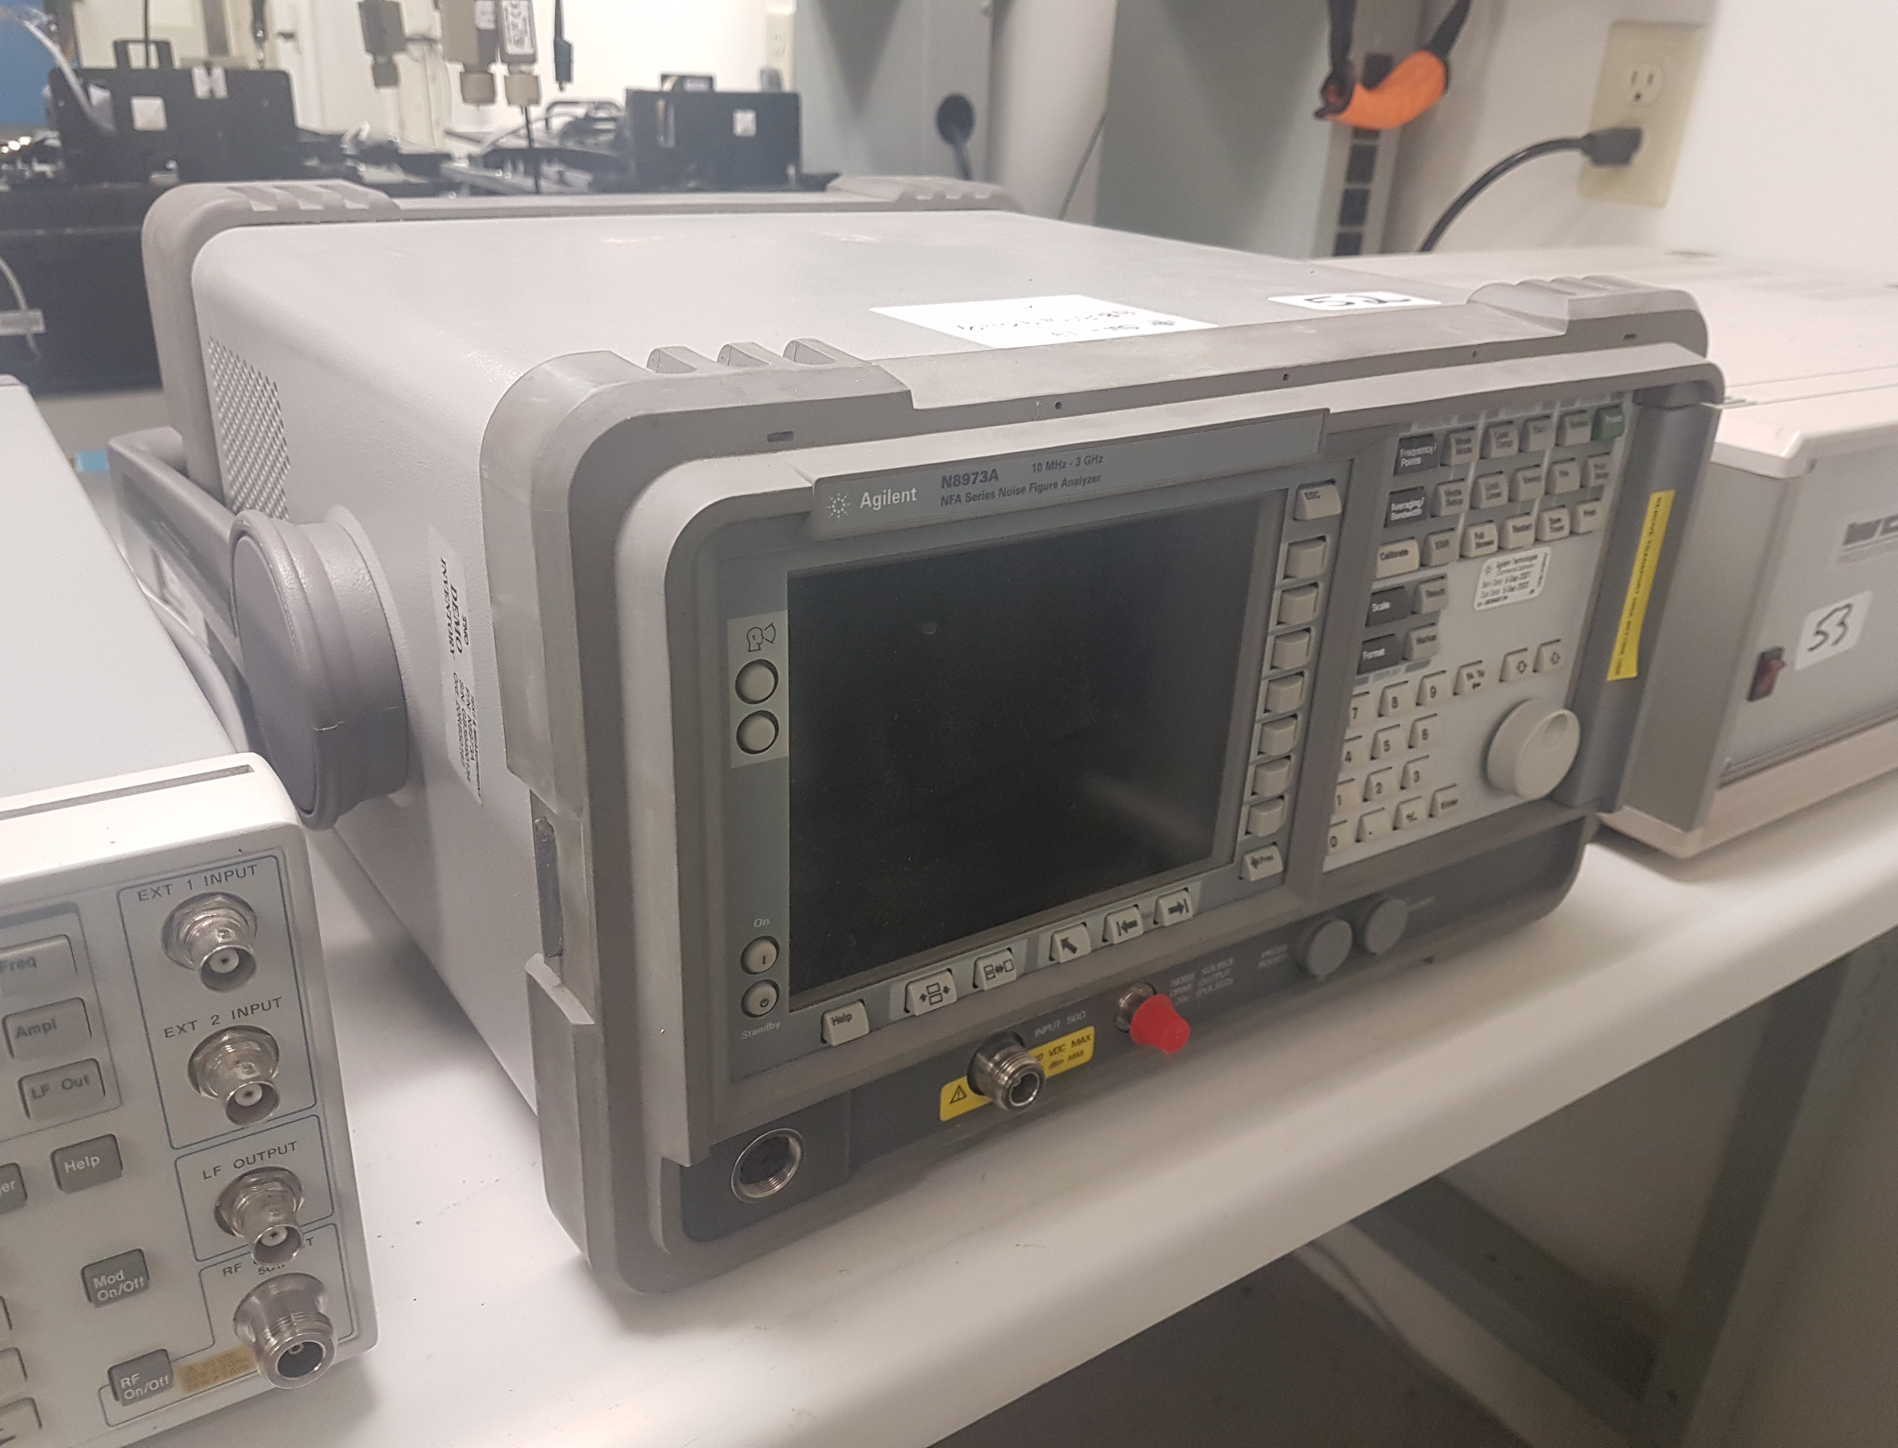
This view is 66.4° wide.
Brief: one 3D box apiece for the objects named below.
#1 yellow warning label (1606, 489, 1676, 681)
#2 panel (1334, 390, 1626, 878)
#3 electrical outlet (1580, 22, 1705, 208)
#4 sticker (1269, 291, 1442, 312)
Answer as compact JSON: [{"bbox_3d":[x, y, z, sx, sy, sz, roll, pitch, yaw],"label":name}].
[{"bbox_3d":[0.226,-0.044,0.474,0.009,0.066,0.001,-3,25,-11],"label":"yellow warning label"},{"bbox_3d":[0.165,-0.025,0.438,0.109,0.138,0.015,-14,29,-31],"label":"panel"},{"bbox_3d":[0.477,-0.421,1.004,0.010,0.114,0.070,-14,29,-31],"label":"electrical outlet"},{"bbox_3d":[0.128,-0.133,0.455,0.050,0.001,0.025,-14,29,-31],"label":"sticker"}]

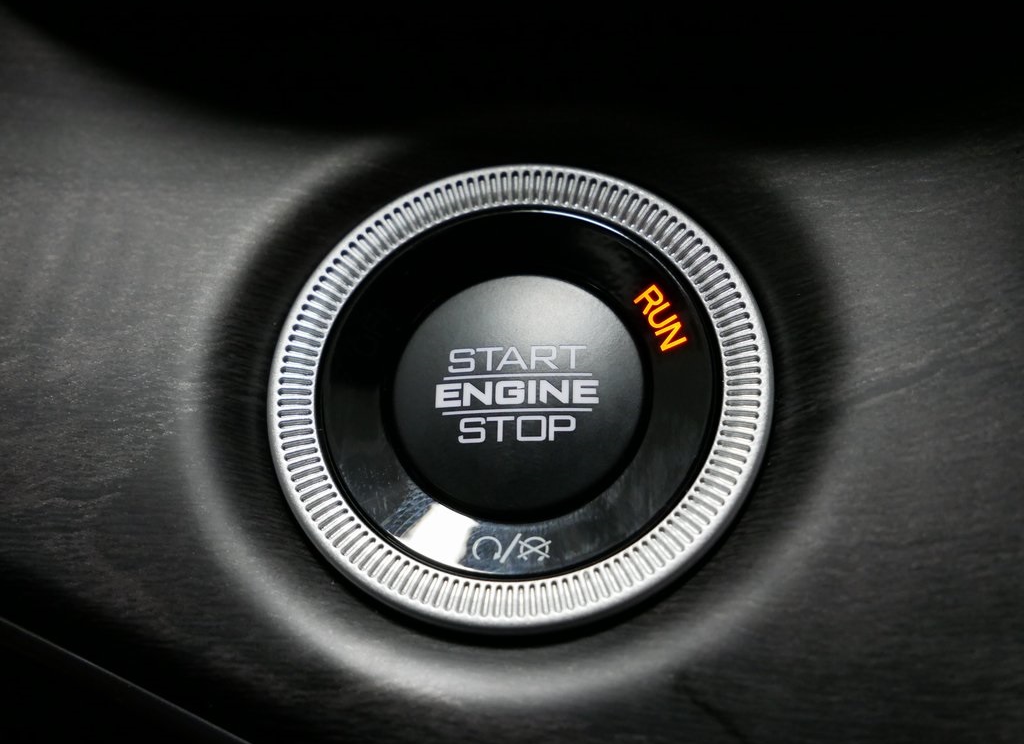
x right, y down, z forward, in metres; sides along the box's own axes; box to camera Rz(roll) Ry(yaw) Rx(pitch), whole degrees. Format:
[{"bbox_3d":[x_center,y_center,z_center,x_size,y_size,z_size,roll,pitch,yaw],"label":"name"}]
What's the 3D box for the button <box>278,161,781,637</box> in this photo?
[{"bbox_3d":[0.001,0.002,0.159,0.047,0.006,0.047,-2,65,6],"label":"button"}]

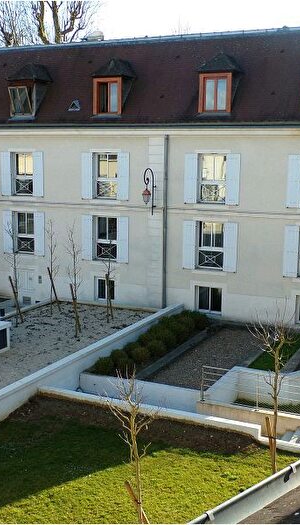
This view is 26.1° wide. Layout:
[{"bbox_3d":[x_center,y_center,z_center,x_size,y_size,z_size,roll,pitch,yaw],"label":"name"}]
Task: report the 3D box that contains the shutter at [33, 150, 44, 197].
[{"bbox_3d":[-5.126,-4.031,29.858,0.554,2.051,0.055,5,10,24],"label":"shutter"}]

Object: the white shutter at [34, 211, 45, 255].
[{"bbox_3d":[-5.301,-1.349,31.140,0.578,2.115,0.050,5,10,23],"label":"white shutter"}]

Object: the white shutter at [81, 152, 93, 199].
[{"bbox_3d":[-2.651,-3.650,27.338,0.524,1.930,0.045,5,10,23],"label":"white shutter"}]

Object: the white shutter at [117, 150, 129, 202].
[{"bbox_3d":[-1.106,-3.523,26.664,0.524,1.930,0.045,5,10,23],"label":"white shutter"}]

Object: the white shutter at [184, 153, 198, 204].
[{"bbox_3d":[1.774,-3.574,27.652,0.578,2.100,0.050,5,10,23],"label":"white shutter"}]

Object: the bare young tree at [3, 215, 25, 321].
[{"bbox_3d":[-5.595,0.436,26.527,1.000,4.434,0.950,-1,9,-12],"label":"bare young tree"}]

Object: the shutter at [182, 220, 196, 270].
[{"bbox_3d":[1.603,-0.712,25.898,0.524,1.930,0.045,5,10,23],"label":"shutter"}]

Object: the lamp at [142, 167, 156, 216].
[{"bbox_3d":[-0.005,-2.928,26.931,0.370,1.966,1.235,5,10,24],"label":"lamp"}]

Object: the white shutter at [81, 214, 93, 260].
[{"bbox_3d":[-2.802,-1.119,29.231,0.554,2.051,0.055,5,10,24],"label":"white shutter"}]

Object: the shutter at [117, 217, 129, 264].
[{"bbox_3d":[-1.172,-0.983,28.494,0.554,2.051,0.055,5,10,24],"label":"shutter"}]

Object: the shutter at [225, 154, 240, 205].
[{"bbox_3d":[3.351,-3.322,26.023,0.554,2.051,0.055,5,10,24],"label":"shutter"}]

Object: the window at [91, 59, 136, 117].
[{"bbox_3d":[-1.602,-7.718,28.511,1.562,2.444,1.462,5,10,24],"label":"window"}]

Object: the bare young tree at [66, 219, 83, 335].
[{"bbox_3d":[-2.695,0.597,23.142,0.600,4.252,0.600,1,9,0],"label":"bare young tree"}]

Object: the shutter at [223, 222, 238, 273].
[{"bbox_3d":[3.416,-0.638,27.376,0.578,2.115,0.050,5,10,23],"label":"shutter"}]

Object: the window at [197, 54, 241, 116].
[{"bbox_3d":[2.792,-6.941,25.331,1.544,2.393,1.737,5,10,23],"label":"window"}]

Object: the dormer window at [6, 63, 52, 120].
[{"bbox_3d":[-5.256,-7.601,28.837,1.544,2.393,1.737,5,10,23],"label":"dormer window"}]

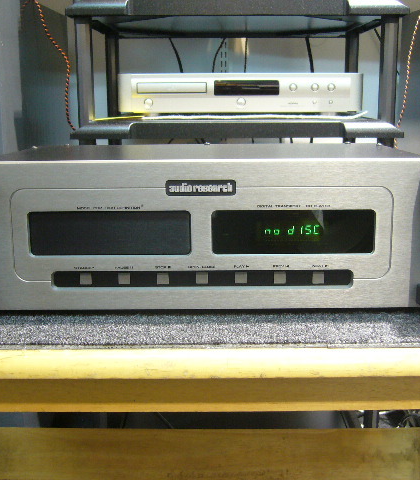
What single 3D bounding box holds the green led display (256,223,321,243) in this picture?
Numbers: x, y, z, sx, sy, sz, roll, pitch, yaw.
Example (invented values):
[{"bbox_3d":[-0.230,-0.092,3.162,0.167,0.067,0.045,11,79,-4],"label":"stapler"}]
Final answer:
[{"bbox_3d":[0.071,-0.007,0.573,0.057,0.018,0.005,0,11,1],"label":"green led display"}]

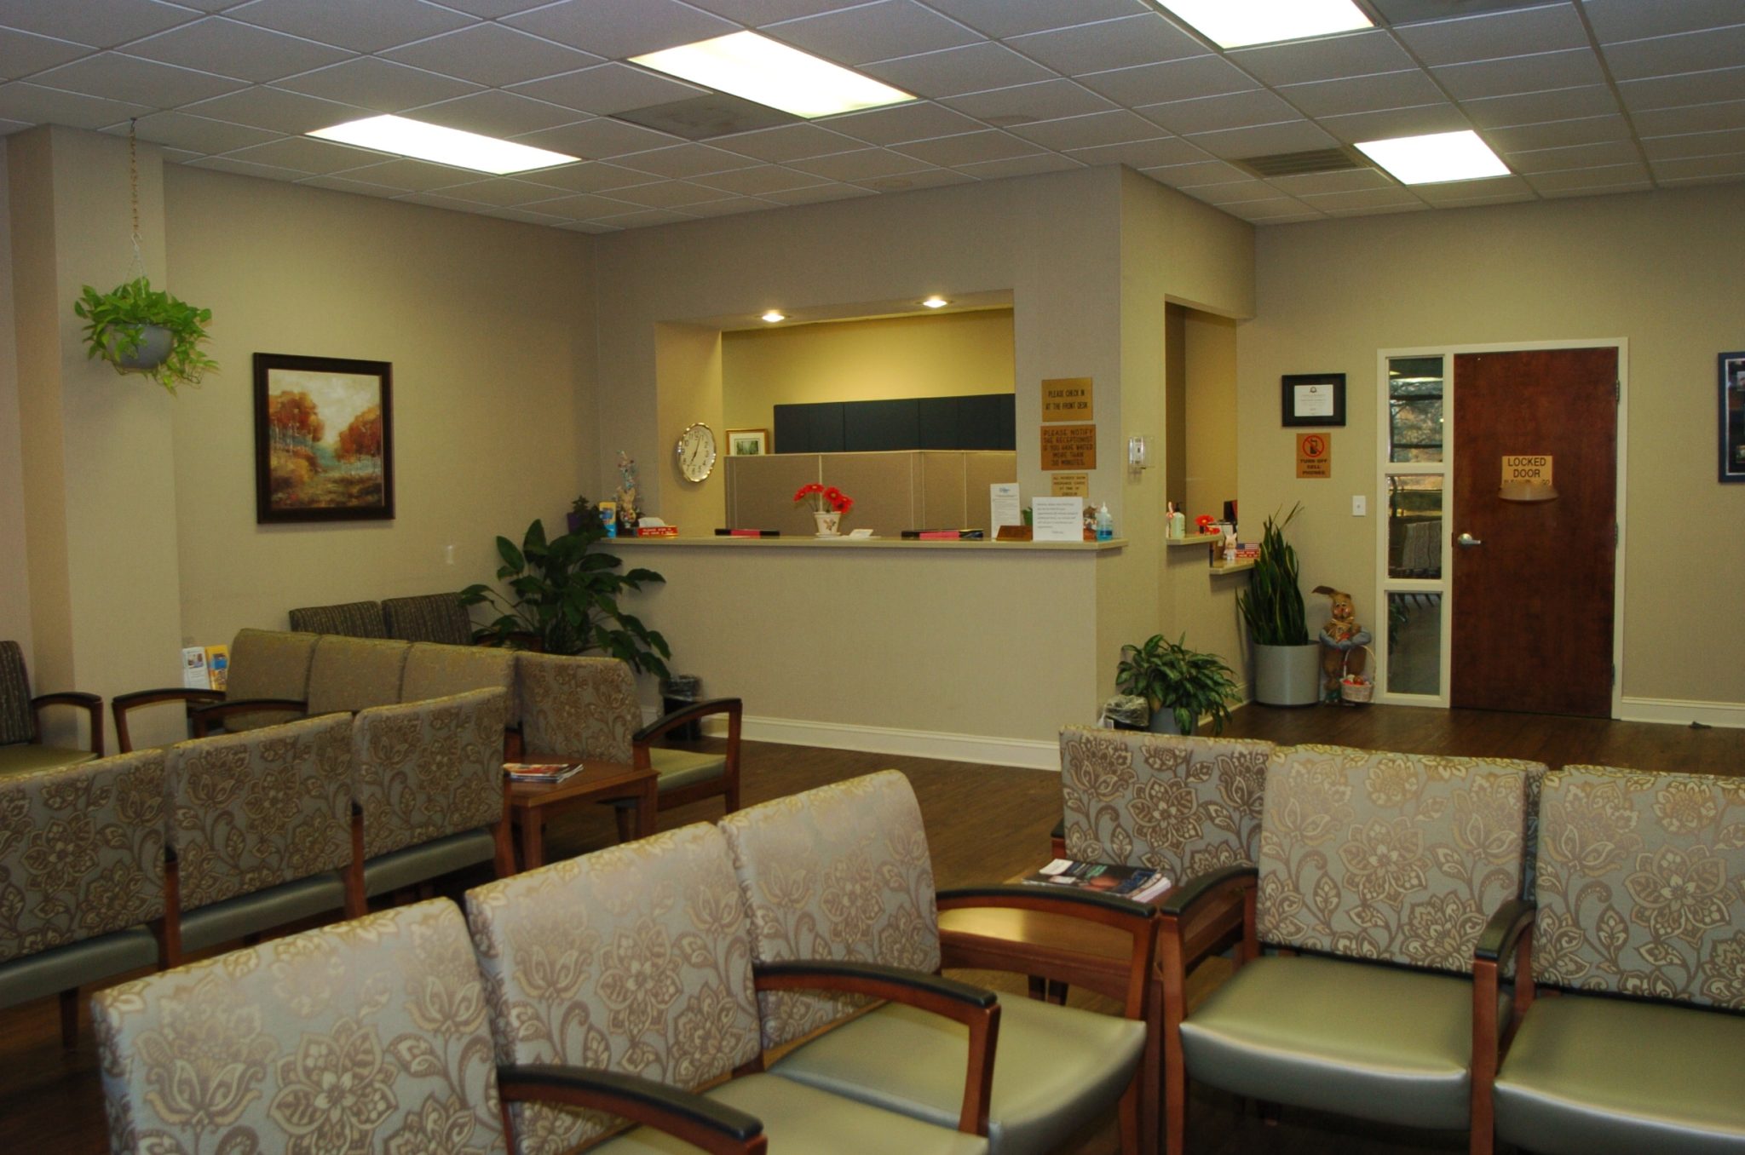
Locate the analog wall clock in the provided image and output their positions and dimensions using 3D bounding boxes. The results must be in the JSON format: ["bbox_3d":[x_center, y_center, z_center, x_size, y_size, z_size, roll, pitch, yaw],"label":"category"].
[{"bbox_3d":[-1.102,-0.788,9.162,0.045,0.385,0.385,2,5,32],"label":"analog wall clock"}]

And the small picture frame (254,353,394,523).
[{"bbox_3d":[-2.774,-0.697,7.371,0.050,0.840,0.820,2,5,32],"label":"small picture frame"}]

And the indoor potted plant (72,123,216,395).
[{"bbox_3d":[-2.941,-1.278,5.804,0.500,1.120,0.510,2,5,32],"label":"indoor potted plant"}]

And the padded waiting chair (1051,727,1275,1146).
[{"bbox_3d":[0.842,0.785,3.701,0.605,0.880,0.630,2,5,32],"label":"padded waiting chair"}]

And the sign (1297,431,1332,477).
[{"bbox_3d":[2.739,-0.753,9.007,0.215,0.284,0.018,2,5,32],"label":"sign"}]

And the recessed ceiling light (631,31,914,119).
[{"bbox_3d":[-0.348,-1.925,5.507,0.600,0.070,1.200,2,5,32],"label":"recessed ceiling light"}]

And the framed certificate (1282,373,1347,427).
[{"bbox_3d":[2.729,-1.089,8.977,0.400,0.328,0.030,2,5,32],"label":"framed certificate"}]

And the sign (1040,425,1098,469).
[{"bbox_3d":[0.995,-0.660,7.398,0.308,0.229,0.018,2,5,32],"label":"sign"}]

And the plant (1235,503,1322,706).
[{"bbox_3d":[2.514,0.156,8.983,0.430,1.260,0.430,2,5,32],"label":"plant"}]

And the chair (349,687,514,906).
[{"bbox_3d":[-1.484,0.778,4.321,0.620,0.880,0.605,2,5,32],"label":"chair"}]

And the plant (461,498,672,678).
[{"bbox_3d":[-1.759,0.274,8.214,0.800,1.300,0.800,2,5,32],"label":"plant"}]

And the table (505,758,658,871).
[{"bbox_3d":[-1.126,0.918,4.850,0.610,0.508,0.560,2,5,32],"label":"table"}]

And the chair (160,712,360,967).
[{"bbox_3d":[-1.771,0.809,3.888,0.640,0.880,0.600,2,5,32],"label":"chair"}]

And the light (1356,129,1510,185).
[{"bbox_3d":[2.779,-2.053,7.122,0.575,0.050,1.170,2,5,32],"label":"light"}]

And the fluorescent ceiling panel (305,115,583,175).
[{"bbox_3d":[-1.869,-1.928,6.490,0.575,0.050,1.170,2,5,32],"label":"fluorescent ceiling panel"}]

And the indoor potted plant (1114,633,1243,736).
[{"bbox_3d":[1.539,0.629,7.368,0.520,0.600,0.550,2,5,32],"label":"indoor potted plant"}]

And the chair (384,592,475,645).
[{"bbox_3d":[-2.195,0.534,7.656,0.630,0.880,0.570,2,5,32],"label":"chair"}]

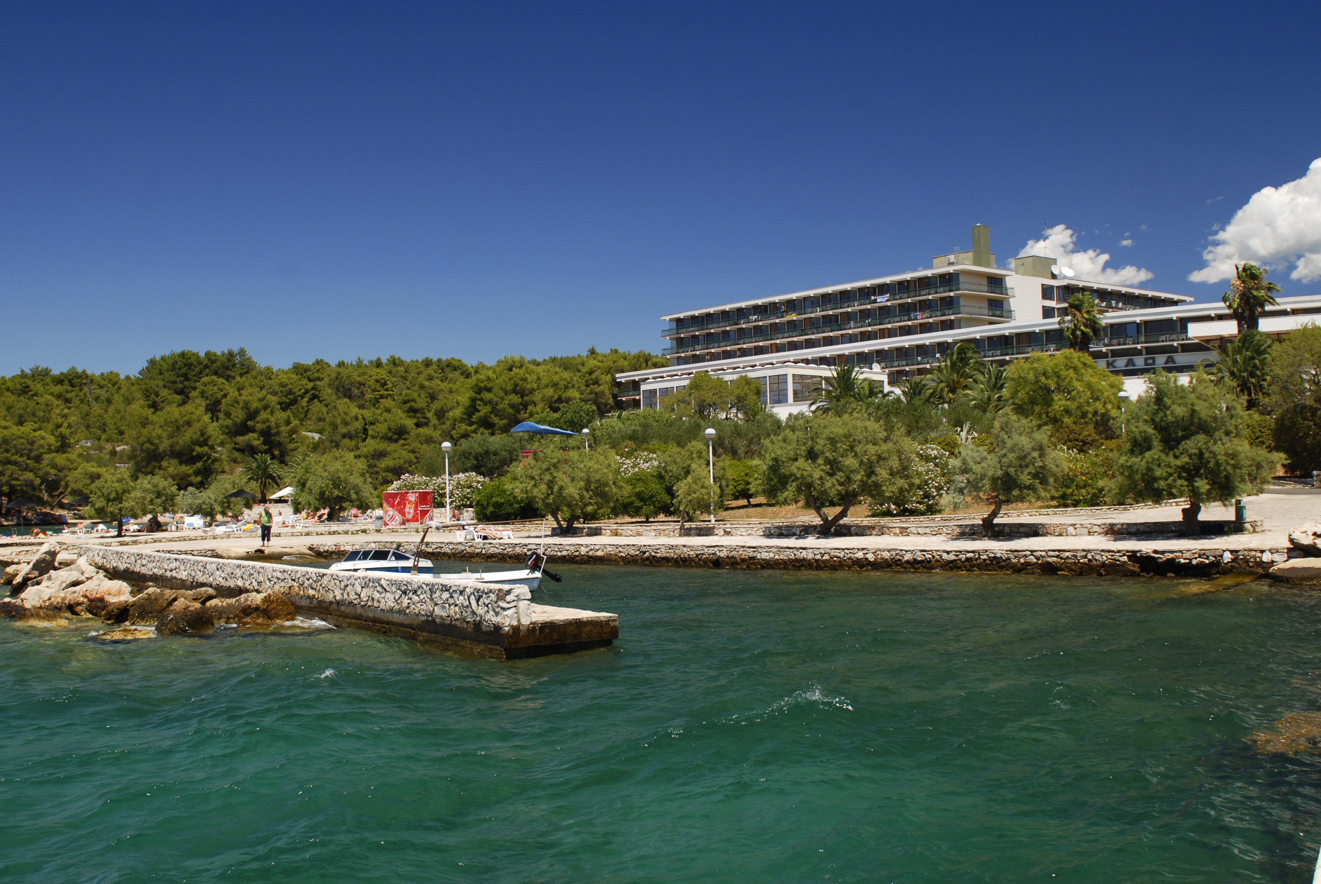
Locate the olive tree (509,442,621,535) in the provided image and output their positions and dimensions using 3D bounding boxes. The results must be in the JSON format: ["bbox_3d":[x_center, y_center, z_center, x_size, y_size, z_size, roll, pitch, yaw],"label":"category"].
[{"bbox_3d":[-4.497,2.202,62.300,5.100,4.300,4.700,-1,-2,0],"label":"olive tree"}]

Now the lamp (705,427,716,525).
[{"bbox_3d":[2.191,1.441,56.500,0.470,4.060,0.470,-2,-2,2],"label":"lamp"}]

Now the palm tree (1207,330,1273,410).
[{"bbox_3d":[42.580,-5.221,97.000,4.800,6.200,4.800,-1,-2,0],"label":"palm tree"}]

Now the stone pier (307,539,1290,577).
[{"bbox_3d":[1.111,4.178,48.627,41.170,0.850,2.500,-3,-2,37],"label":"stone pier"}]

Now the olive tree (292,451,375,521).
[{"bbox_3d":[-18.955,2.536,76.500,4.720,4.120,4.480,-1,-2,-14],"label":"olive tree"}]

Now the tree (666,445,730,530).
[{"bbox_3d":[1.604,2.042,56.300,2.640,3.780,2.460,-2,-2,2],"label":"tree"}]

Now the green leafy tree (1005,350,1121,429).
[{"bbox_3d":[26.174,-3.086,86.000,7.500,5.900,7.000,-1,-2,0],"label":"green leafy tree"}]

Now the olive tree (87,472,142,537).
[{"bbox_3d":[-29.132,3.261,70.500,2.860,3.550,2.750,-1,-2,-22],"label":"olive tree"}]

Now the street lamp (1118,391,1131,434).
[{"bbox_3d":[21.029,-0.295,60.000,0.470,4.000,0.470,-2,-2,19],"label":"street lamp"}]

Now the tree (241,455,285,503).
[{"bbox_3d":[-30.045,2.847,100.000,3.200,3.980,3.200,-1,-2,-17],"label":"tree"}]

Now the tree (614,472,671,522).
[{"bbox_3d":[-0.840,2.721,65.200,2.800,2.500,2.700,-1,-2,0],"label":"tree"}]

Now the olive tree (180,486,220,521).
[{"bbox_3d":[-28.573,3.934,82.000,2.500,2.400,2.400,-1,-2,0],"label":"olive tree"}]

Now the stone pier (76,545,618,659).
[{"bbox_3d":[-10.408,3.830,35.800,2.600,1.400,27.000,0,-2,-39],"label":"stone pier"}]

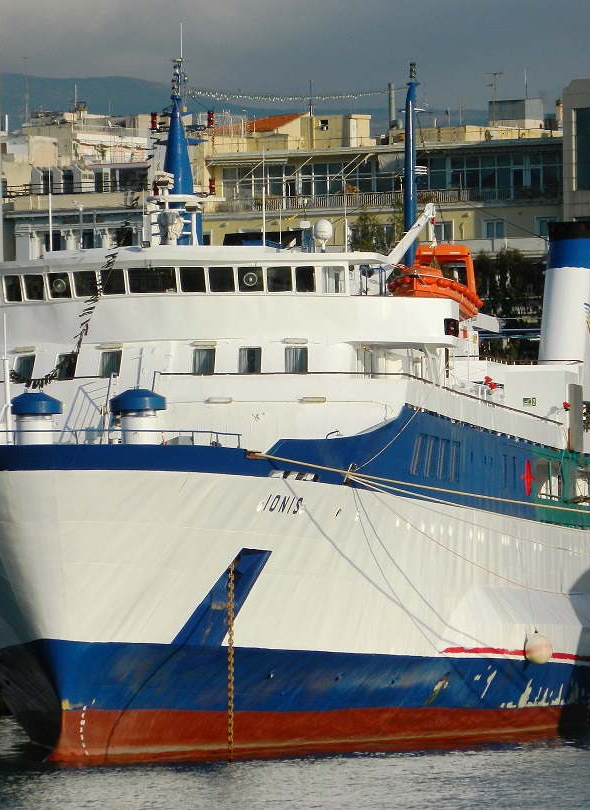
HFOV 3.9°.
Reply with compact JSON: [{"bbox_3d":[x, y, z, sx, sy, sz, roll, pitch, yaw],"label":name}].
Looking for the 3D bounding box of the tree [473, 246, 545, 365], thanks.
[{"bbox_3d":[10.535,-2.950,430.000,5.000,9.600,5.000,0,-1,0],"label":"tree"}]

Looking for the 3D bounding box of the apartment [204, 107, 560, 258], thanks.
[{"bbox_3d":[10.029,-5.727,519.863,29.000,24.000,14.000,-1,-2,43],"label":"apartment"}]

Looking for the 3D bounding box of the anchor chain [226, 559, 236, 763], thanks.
[{"bbox_3d":[-1.717,6.861,232.000,0.140,5.400,0.140,0,-1,0],"label":"anchor chain"}]

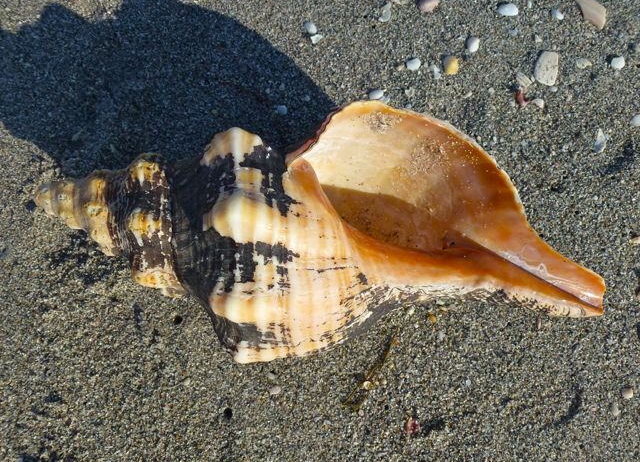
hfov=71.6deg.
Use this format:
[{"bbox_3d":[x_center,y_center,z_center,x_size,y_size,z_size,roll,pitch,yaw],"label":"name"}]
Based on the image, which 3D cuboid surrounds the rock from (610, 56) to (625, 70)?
[{"bbox_3d":[0.240,-0.135,0.357,0.011,0.008,0.010,0,77,0],"label":"rock"}]

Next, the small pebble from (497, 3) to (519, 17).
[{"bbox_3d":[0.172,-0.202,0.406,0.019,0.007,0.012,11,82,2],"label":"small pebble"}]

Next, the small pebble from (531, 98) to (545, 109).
[{"bbox_3d":[0.172,-0.101,0.351,0.010,0.005,0.008,18,78,4],"label":"small pebble"}]

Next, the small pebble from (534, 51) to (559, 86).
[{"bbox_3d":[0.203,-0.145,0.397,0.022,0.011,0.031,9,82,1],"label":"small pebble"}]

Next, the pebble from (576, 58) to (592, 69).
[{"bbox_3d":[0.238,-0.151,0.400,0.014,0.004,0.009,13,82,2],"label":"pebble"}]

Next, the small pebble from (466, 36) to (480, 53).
[{"bbox_3d":[0.125,-0.152,0.361,0.010,0.008,0.015,9,77,2],"label":"small pebble"}]

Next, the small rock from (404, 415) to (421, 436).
[{"bbox_3d":[0.061,0.130,0.296,0.009,0.007,0.011,-3,77,-1],"label":"small rock"}]

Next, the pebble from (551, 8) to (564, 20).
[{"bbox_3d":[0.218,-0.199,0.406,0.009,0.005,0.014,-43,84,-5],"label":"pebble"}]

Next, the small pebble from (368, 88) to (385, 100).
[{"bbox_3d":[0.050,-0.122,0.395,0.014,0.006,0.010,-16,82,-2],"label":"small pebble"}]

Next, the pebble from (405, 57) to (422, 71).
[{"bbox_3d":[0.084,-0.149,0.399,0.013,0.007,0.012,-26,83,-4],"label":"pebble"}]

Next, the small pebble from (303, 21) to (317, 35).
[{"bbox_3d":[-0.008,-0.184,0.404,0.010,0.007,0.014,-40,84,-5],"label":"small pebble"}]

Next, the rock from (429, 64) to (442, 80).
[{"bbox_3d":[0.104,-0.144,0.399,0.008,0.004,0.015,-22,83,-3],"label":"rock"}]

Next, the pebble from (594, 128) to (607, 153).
[{"bbox_3d":[0.217,-0.070,0.343,0.009,0.006,0.021,15,77,3],"label":"pebble"}]

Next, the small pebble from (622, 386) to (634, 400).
[{"bbox_3d":[0.209,0.110,0.302,0.008,0.006,0.008,9,77,2],"label":"small pebble"}]

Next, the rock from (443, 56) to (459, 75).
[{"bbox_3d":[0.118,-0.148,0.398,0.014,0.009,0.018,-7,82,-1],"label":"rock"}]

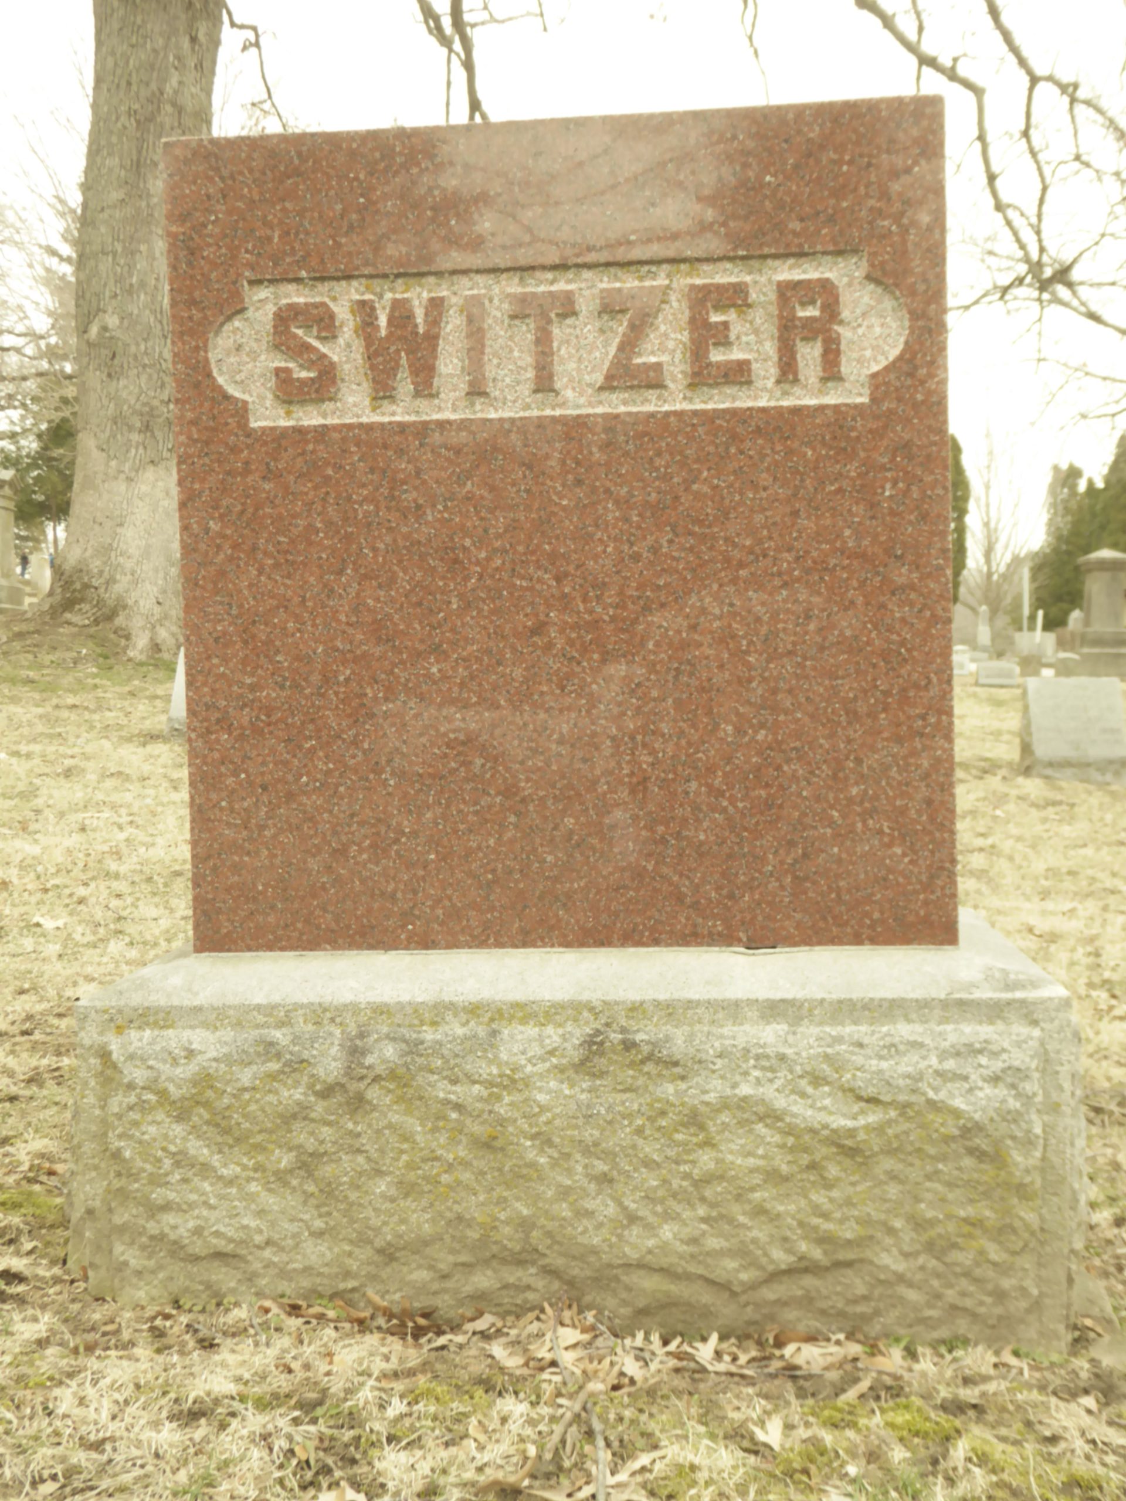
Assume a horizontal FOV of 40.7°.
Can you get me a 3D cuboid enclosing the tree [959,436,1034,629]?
[{"bbox_3d":[17.130,-8.600,60.000,2.900,7.500,2.900,0,3,16],"label":"tree"}]

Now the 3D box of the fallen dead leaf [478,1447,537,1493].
[{"bbox_3d":[-0.051,0.667,1.410,0.048,0.020,0.048,0,2,14],"label":"fallen dead leaf"}]

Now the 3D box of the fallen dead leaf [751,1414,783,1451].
[{"bbox_3d":[0.204,0.678,1.510,0.031,0.017,0.048,-1,2,-12],"label":"fallen dead leaf"}]

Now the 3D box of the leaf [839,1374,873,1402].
[{"bbox_3d":[0.314,0.682,1.620,0.025,0.014,0.055,1,3,30],"label":"leaf"}]

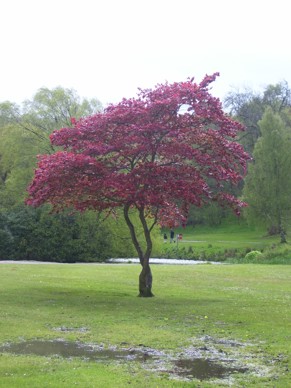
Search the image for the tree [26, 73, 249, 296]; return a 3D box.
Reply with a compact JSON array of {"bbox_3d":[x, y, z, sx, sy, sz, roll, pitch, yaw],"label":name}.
[{"bbox_3d":[-0.200,-0.230,19.600,5.500,5.550,5.200,0,-3,0],"label":"tree"}]

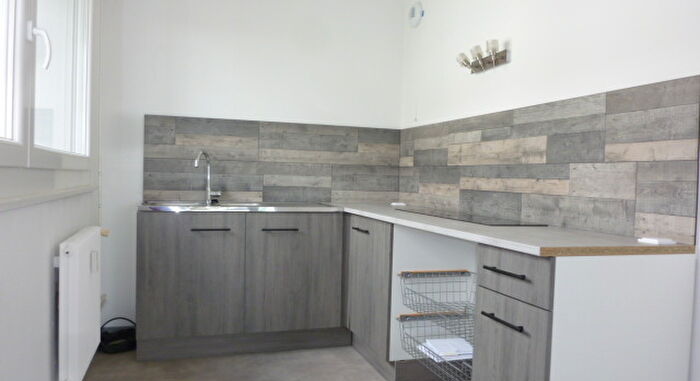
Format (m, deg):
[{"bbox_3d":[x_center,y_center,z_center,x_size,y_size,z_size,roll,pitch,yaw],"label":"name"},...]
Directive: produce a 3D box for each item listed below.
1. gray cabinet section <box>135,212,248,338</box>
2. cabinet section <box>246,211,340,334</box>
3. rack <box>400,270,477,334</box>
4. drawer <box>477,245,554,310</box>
[{"bbox_3d":[-0.992,0.478,3.172,0.594,0.720,0.574,1,1,-19],"label":"gray cabinet section"},{"bbox_3d":[-0.431,0.488,3.367,0.594,0.720,0.574,1,1,-19],"label":"cabinet section"},{"bbox_3d":[0.579,0.530,2.337,0.435,0.182,0.735,1,2,-19],"label":"rack"},{"bbox_3d":[0.720,0.282,1.745,0.460,0.151,0.392,1,2,-19],"label":"drawer"}]

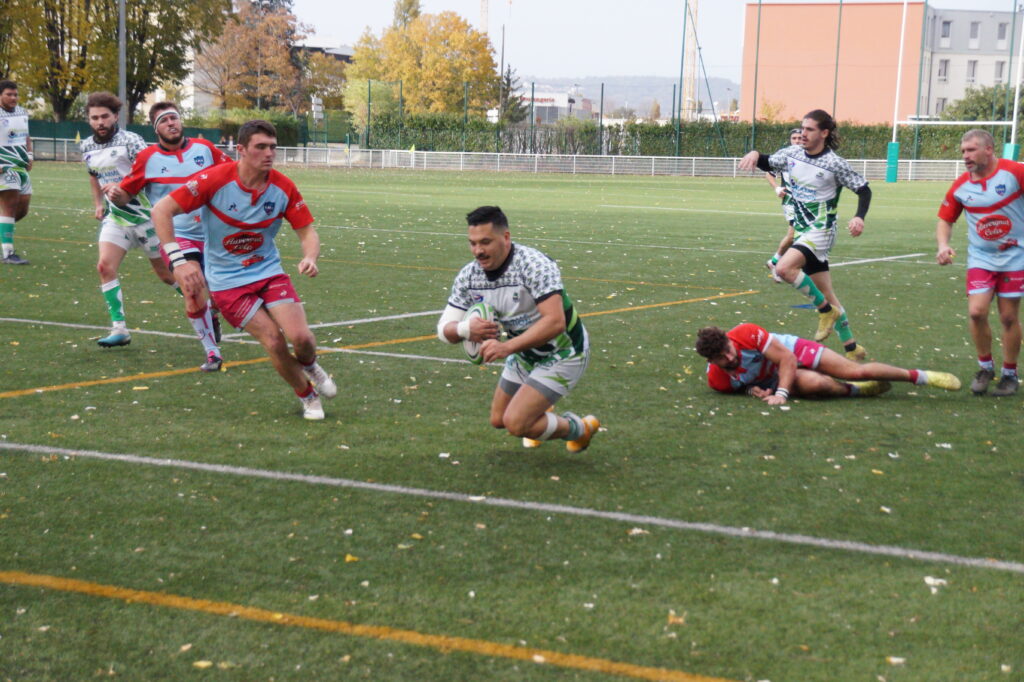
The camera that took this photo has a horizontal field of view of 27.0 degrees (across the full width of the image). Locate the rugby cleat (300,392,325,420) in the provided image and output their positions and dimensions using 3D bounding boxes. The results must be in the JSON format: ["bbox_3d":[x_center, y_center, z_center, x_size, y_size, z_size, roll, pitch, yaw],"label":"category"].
[{"bbox_3d":[-1.088,0.359,11.600,0.105,0.125,0.280,1,6,-12],"label":"rugby cleat"}]

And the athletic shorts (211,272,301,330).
[{"bbox_3d":[-1.398,-0.248,11.620,0.460,0.400,0.360,-10,12,-20],"label":"athletic shorts"}]

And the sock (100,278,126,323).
[{"bbox_3d":[-2.794,-0.270,14.950,0.120,0.290,0.130,-12,6,24],"label":"sock"}]

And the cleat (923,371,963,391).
[{"bbox_3d":[2.809,0.258,13.900,0.285,0.115,0.105,14,40,35],"label":"cleat"}]

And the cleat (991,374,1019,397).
[{"bbox_3d":[3.283,0.298,14.200,0.110,0.125,0.290,6,7,33],"label":"cleat"}]

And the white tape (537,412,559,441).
[{"bbox_3d":[0.162,0.399,9.950,0.050,0.125,0.125,11,0,-29],"label":"white tape"}]

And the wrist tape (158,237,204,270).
[{"bbox_3d":[-1.807,-0.464,11.500,0.090,0.150,0.085,-25,-3,-18],"label":"wrist tape"}]

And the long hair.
[{"bbox_3d":[2.202,-1.494,15.100,0.220,0.290,0.190,-9,11,-39],"label":"long hair"}]

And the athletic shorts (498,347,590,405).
[{"bbox_3d":[0.163,0.167,10.350,0.400,0.310,0.360,6,27,36],"label":"athletic shorts"}]

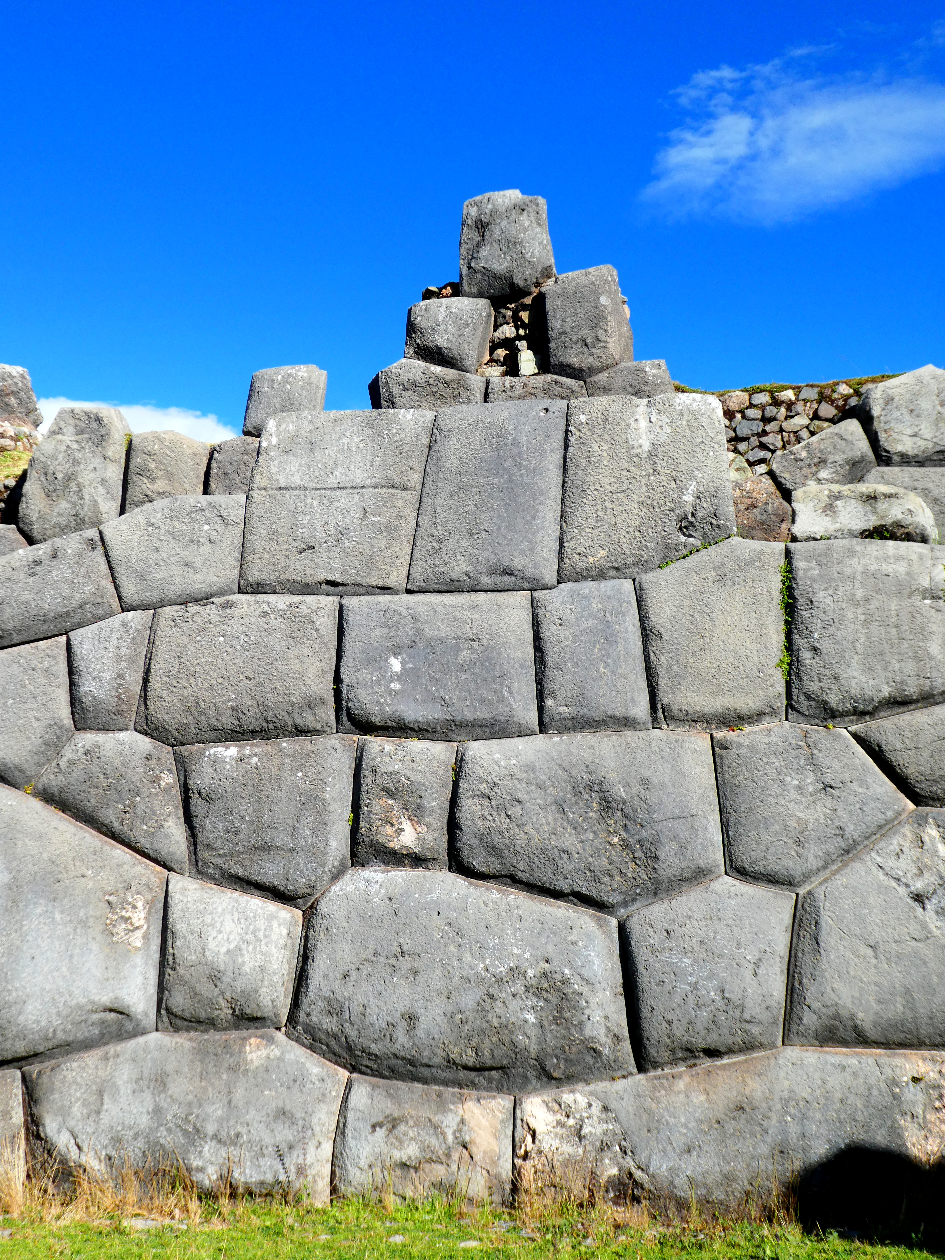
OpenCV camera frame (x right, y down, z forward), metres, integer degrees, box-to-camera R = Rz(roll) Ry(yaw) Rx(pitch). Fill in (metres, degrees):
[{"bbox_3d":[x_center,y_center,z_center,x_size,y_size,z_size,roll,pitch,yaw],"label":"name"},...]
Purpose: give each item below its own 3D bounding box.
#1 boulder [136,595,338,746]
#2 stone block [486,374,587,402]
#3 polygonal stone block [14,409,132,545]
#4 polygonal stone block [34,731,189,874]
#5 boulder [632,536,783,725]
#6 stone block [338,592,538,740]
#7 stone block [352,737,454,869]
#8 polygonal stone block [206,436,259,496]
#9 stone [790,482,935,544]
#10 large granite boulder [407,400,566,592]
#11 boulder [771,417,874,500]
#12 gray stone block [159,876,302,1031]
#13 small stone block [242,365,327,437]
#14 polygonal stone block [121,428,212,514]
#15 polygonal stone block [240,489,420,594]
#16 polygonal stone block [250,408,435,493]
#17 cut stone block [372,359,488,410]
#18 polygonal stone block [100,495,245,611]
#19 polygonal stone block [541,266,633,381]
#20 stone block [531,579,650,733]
[{"bbox_3d":[-1.519,0.381,13.517,1.368,1.035,0.900,-1,-14,6],"label":"boulder"},{"bbox_3d":[0.438,-1.555,13.224,0.677,0.215,0.500,0,-9,3],"label":"stone block"},{"bbox_3d":[-2.793,-1.052,14.136,0.743,0.944,0.650,-1,-9,5],"label":"polygonal stone block"},{"bbox_3d":[-2.342,1.226,13.316,1.045,0.949,0.750,-1,-14,6],"label":"polygonal stone block"},{"bbox_3d":[1.593,0.125,13.219,0.968,1.282,0.850,-1,-14,6],"label":"boulder"},{"bbox_3d":[-0.180,0.349,13.380,1.326,1.005,0.900,-1,-14,6],"label":"stone block"},{"bbox_3d":[-0.416,1.199,13.063,0.670,0.863,0.650,-1,-14,6],"label":"stone block"},{"bbox_3d":[-1.579,-1.059,13.246,0.376,0.413,0.450,0,-9,3],"label":"polygonal stone block"},{"bbox_3d":[2.522,-0.716,12.881,0.916,0.404,0.550,0,-9,3],"label":"stone"},{"bbox_3d":[0.145,-0.784,13.655,1.076,1.352,0.950,-1,-14,6],"label":"large granite boulder"},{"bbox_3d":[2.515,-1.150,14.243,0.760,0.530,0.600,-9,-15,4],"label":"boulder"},{"bbox_3d":[-1.529,2.136,13.036,0.910,0.988,0.700,-1,-9,5],"label":"gray stone block"},{"bbox_3d":[-1.335,-1.626,14.491,0.618,0.521,0.500,-1,-9,5],"label":"small stone block"},{"bbox_3d":[-2.131,-1.083,14.137,0.611,0.566,0.550,-1,-9,5],"label":"polygonal stone block"},{"bbox_3d":[-0.913,-0.494,13.645,1.223,0.740,0.850,-1,-14,6],"label":"polygonal stone block"},{"bbox_3d":[-0.867,-1.181,13.867,1.280,0.577,0.700,-1,-9,5],"label":"polygonal stone block"},{"bbox_3d":[-0.290,-1.579,13.290,0.772,0.375,0.600,0,-9,3],"label":"cut stone block"},{"bbox_3d":[-2.022,-0.474,13.787,0.989,0.785,0.700,-1,-9,5],"label":"polygonal stone block"},{"bbox_3d":[0.777,-2.008,13.409,0.611,0.820,0.620,0,-9,3],"label":"polygonal stone block"},{"bbox_3d":[0.767,0.213,12.752,0.746,0.990,0.700,0,-9,3],"label":"stone block"}]

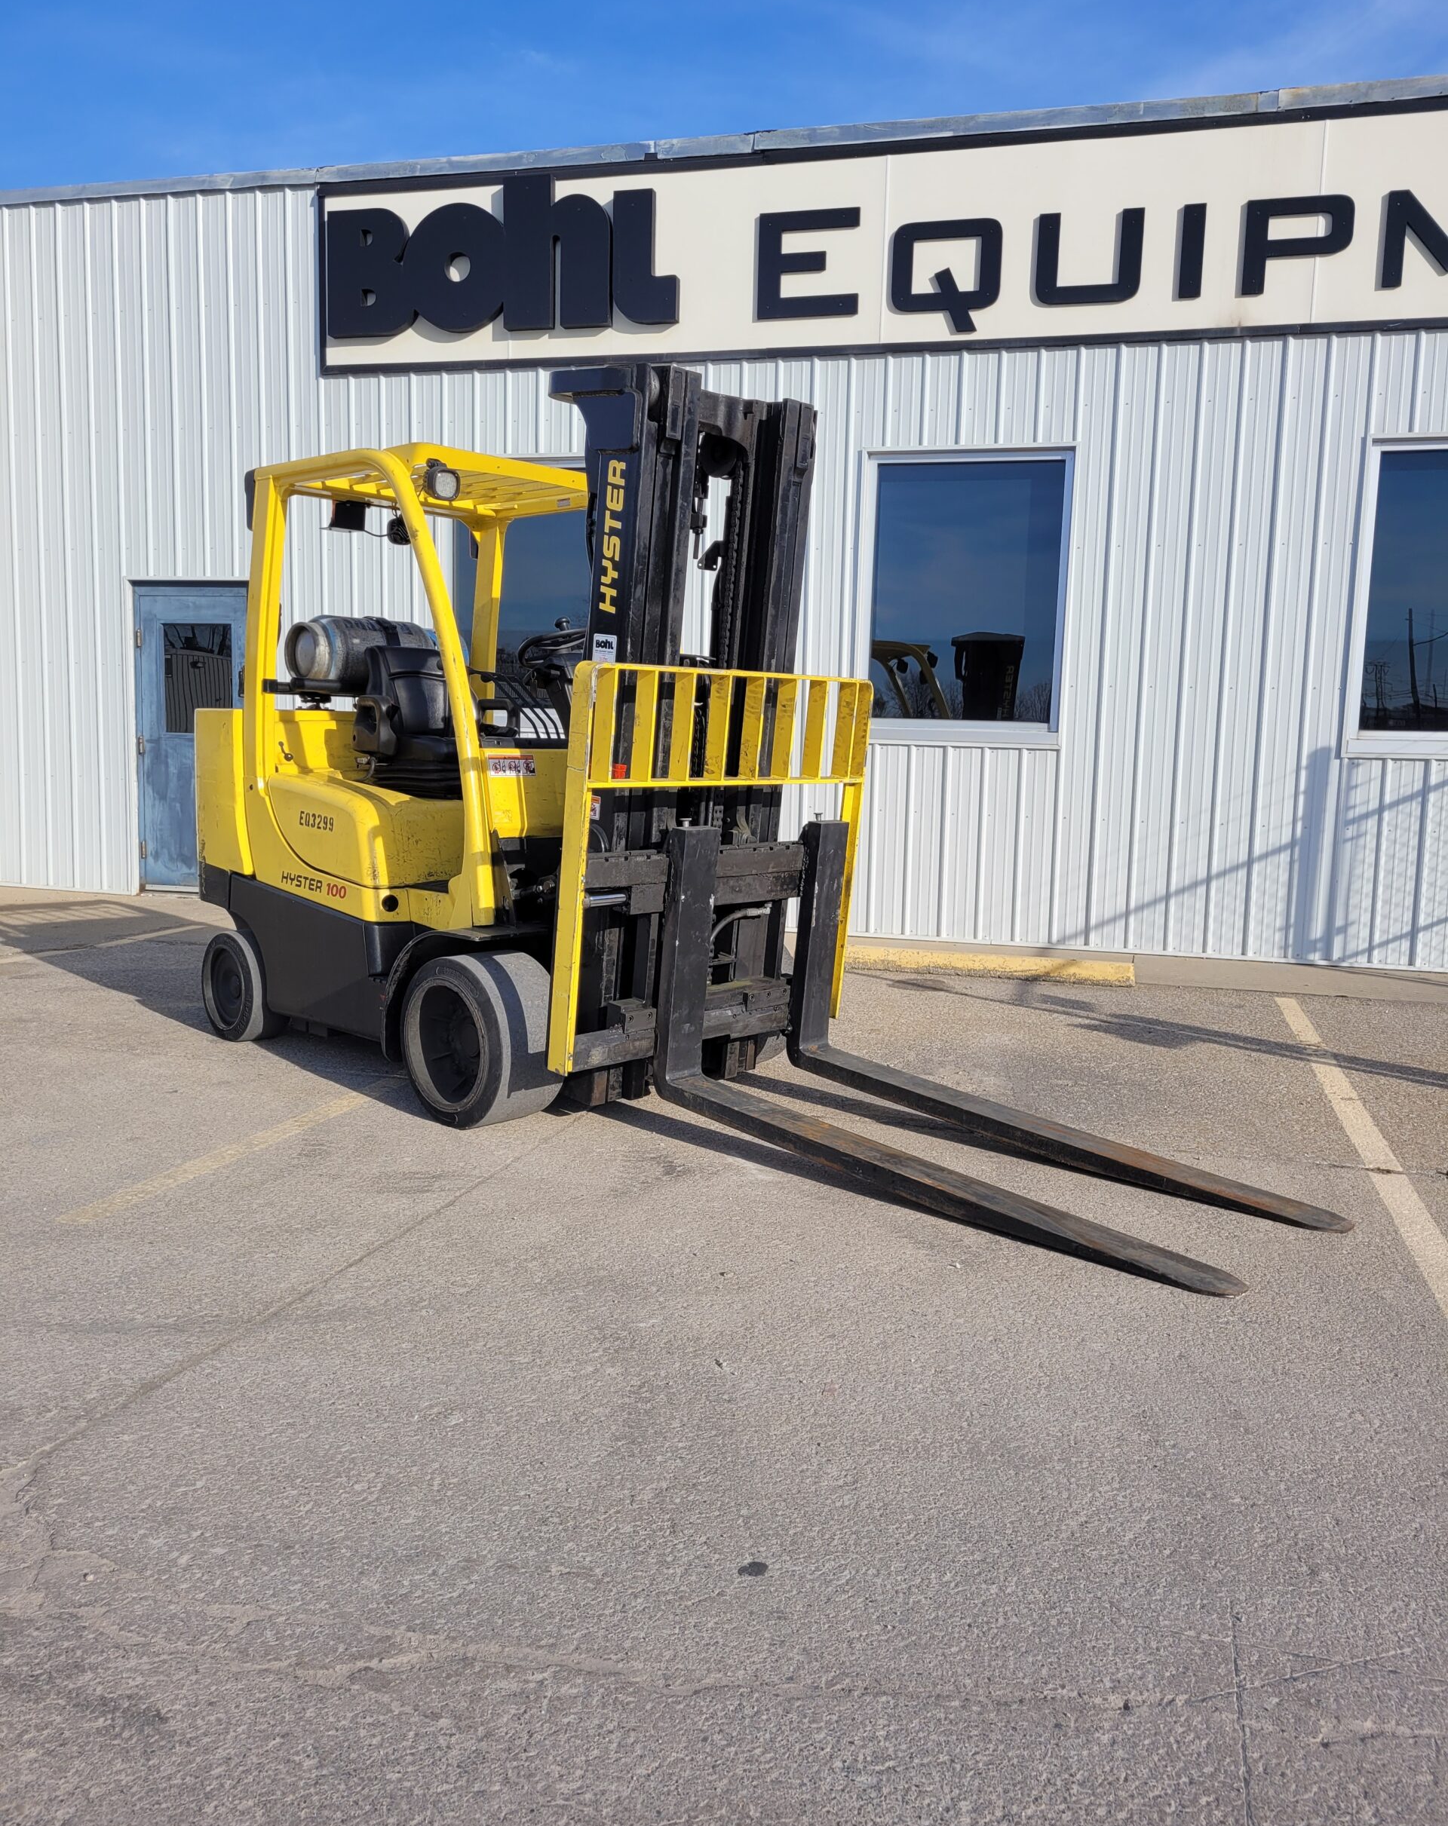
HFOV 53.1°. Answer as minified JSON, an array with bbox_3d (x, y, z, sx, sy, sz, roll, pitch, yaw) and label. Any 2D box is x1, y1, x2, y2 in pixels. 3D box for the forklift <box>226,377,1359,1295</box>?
[{"bbox_3d":[-0.200,-0.511,4.816,4.341,2.352,1.382,8,10,44],"label":"forklift"}]

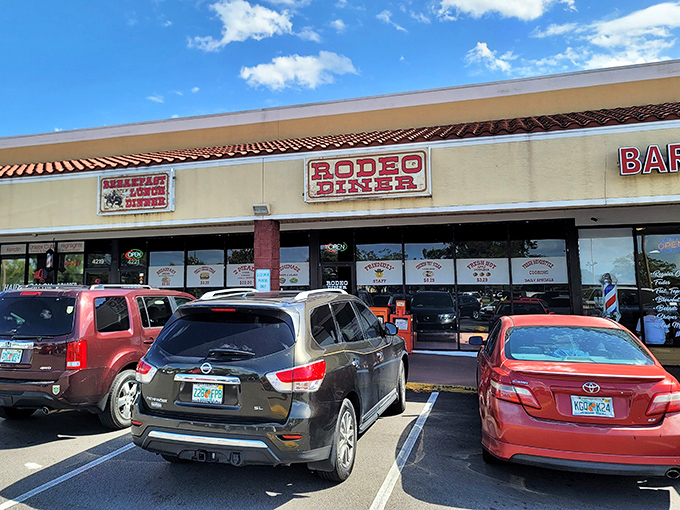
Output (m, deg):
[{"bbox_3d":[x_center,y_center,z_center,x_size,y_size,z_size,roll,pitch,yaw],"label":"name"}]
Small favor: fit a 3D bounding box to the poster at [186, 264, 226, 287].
[{"bbox_3d":[-3.744,0.597,13.657,1.204,0.623,0.030,-2,-4,16],"label":"poster"}]

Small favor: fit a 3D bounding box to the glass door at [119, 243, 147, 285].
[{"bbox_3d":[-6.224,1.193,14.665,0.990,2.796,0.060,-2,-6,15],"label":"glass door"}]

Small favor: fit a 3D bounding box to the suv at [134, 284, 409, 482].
[{"bbox_3d":[-0.392,1.351,6.227,1.980,1.780,5.000,-1,-5,17],"label":"suv"}]

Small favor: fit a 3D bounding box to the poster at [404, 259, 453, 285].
[{"bbox_3d":[2.314,0.434,12.708,1.265,0.658,0.030,-2,-5,16],"label":"poster"}]

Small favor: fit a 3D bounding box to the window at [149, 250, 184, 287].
[{"bbox_3d":[-4.943,1.112,13.973,1.211,2.445,0.100,-2,-4,16],"label":"window"}]

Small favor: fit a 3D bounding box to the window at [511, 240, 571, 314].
[{"bbox_3d":[4.547,0.851,11.190,1.231,2.441,0.100,-2,-4,16],"label":"window"}]

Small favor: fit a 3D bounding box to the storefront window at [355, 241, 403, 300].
[{"bbox_3d":[1.046,0.953,13.017,1.251,2.960,0.080,-2,-5,16],"label":"storefront window"}]

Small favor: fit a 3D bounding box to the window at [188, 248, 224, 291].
[{"bbox_3d":[-3.737,1.050,13.622,1.226,2.397,0.100,-2,-4,16],"label":"window"}]

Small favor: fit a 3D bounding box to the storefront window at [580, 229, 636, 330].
[{"bbox_3d":[6.335,0.723,11.553,1.260,2.734,0.080,-2,-5,16],"label":"storefront window"}]

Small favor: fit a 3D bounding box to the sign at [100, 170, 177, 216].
[{"bbox_3d":[-5.006,-1.483,11.989,2.172,0.977,0.180,-2,-4,16],"label":"sign"}]

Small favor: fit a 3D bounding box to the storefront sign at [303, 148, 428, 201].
[{"bbox_3d":[0.539,-1.662,10.365,2.729,0.977,0.180,-2,-4,16],"label":"storefront sign"}]

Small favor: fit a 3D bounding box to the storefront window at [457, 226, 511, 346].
[{"bbox_3d":[3.595,0.774,12.318,1.312,3.103,0.080,-2,-5,16],"label":"storefront window"}]

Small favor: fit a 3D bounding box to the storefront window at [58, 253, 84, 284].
[{"bbox_3d":[-8.596,1.196,15.701,1.038,2.535,0.080,-2,-5,16],"label":"storefront window"}]

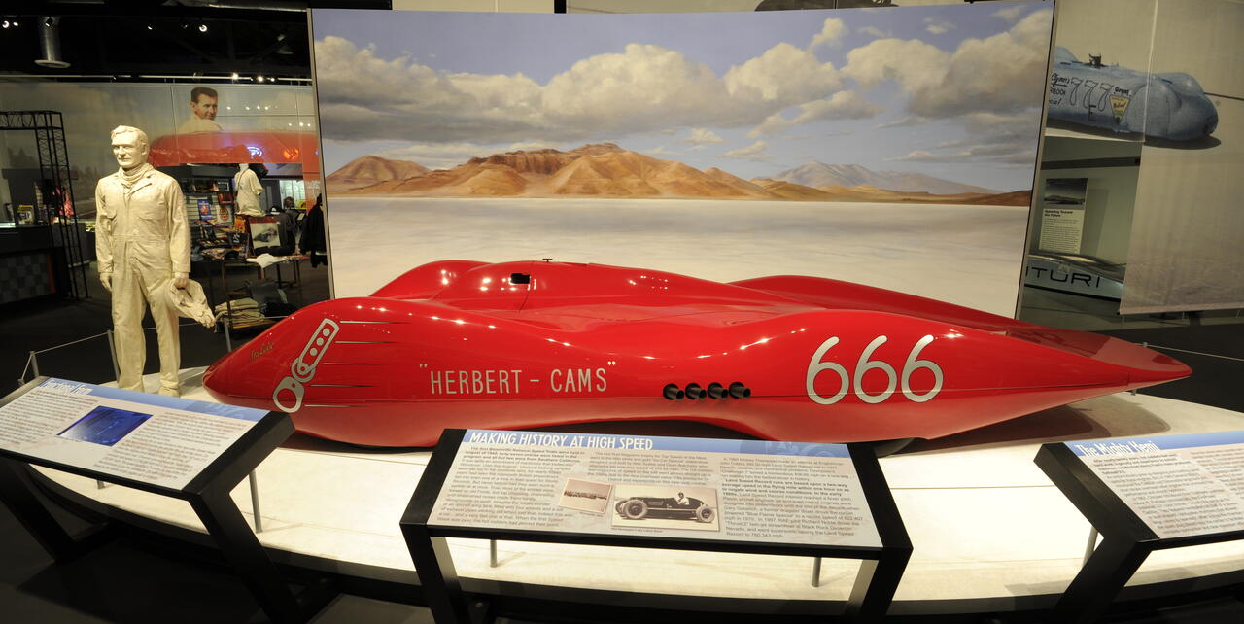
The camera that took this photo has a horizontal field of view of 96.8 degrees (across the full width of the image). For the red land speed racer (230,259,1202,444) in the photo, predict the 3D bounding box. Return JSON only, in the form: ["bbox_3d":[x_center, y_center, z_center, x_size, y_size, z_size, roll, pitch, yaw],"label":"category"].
[{"bbox_3d":[0.450,0.168,3.624,5.850,0.950,1.820,0,11,2],"label":"red land speed racer"}]

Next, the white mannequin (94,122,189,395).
[{"bbox_3d":[-3.391,-0.313,3.853,0.580,1.810,0.360,-3,11,-14],"label":"white mannequin"}]

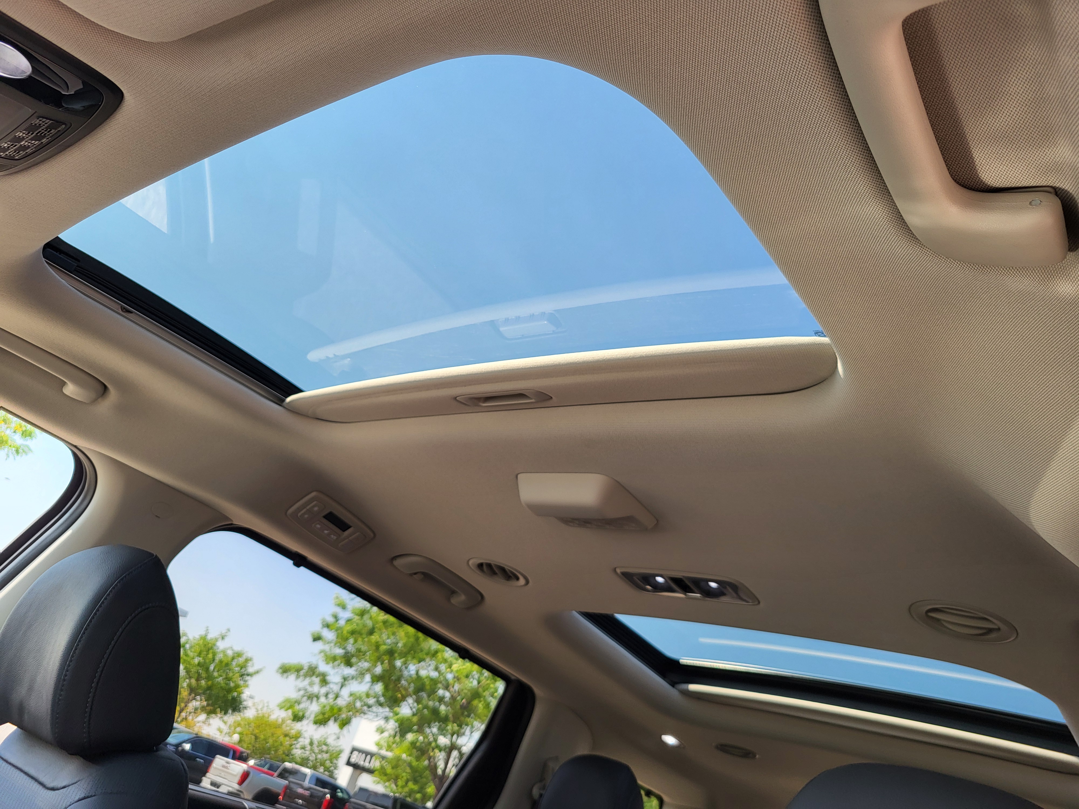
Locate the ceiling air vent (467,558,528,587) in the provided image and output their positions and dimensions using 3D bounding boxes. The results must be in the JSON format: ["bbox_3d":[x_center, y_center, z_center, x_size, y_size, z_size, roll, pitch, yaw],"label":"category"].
[{"bbox_3d":[-0.076,0.314,1.532,0.122,0.025,0.122,-8,-40,40],"label":"ceiling air vent"}]

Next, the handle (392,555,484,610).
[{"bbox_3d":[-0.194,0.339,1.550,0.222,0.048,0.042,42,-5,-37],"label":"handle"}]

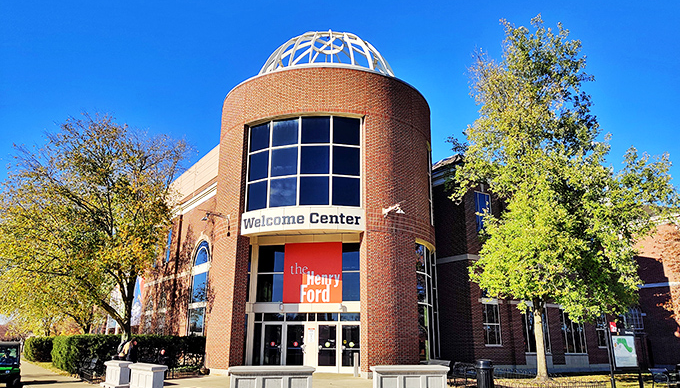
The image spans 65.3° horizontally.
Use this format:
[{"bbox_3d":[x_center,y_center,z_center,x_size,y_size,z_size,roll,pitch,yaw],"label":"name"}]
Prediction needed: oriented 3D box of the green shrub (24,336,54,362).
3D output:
[{"bbox_3d":[-20.600,10.750,36.800,2.500,1.750,2.600,10,-19,-32],"label":"green shrub"}]

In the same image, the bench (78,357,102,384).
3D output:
[{"bbox_3d":[-10.200,7.226,21.805,0.600,0.920,1.800,12,-20,-33],"label":"bench"}]

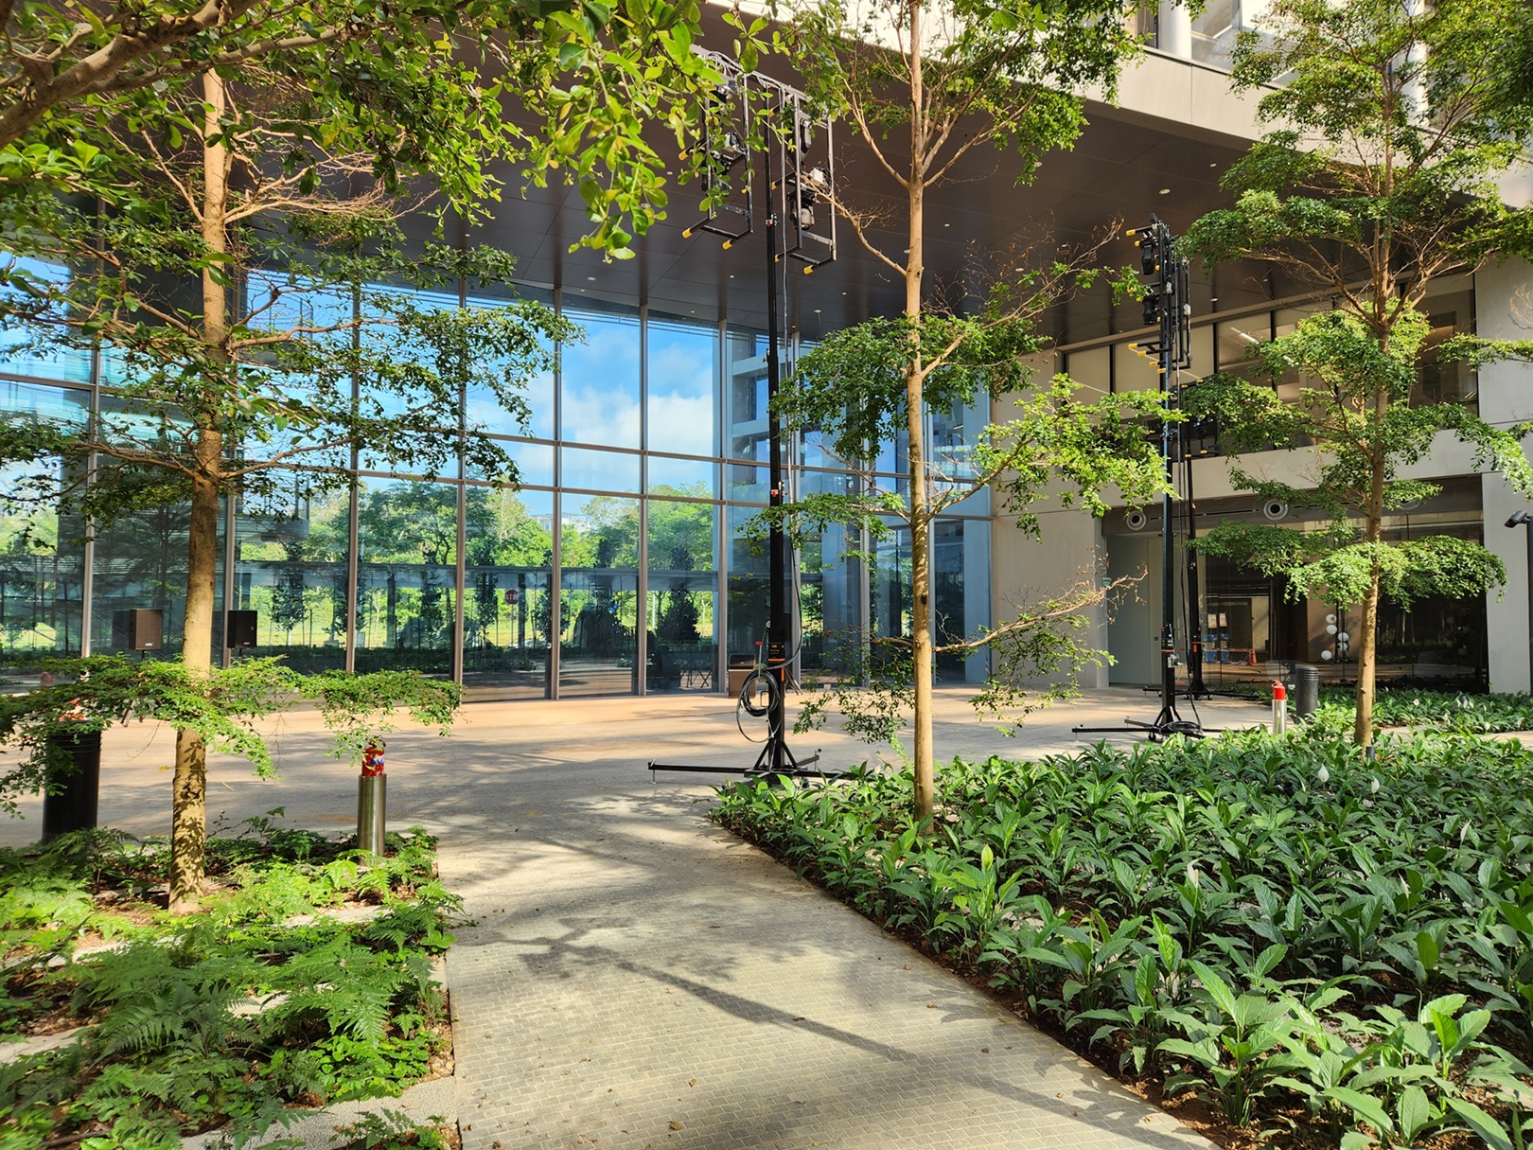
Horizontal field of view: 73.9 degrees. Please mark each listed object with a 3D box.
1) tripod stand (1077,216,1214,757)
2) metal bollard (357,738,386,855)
[{"bbox_3d":[5.283,-1.220,13.568,1.820,6.850,1.880,-2,-4,41],"label":"tripod stand"},{"bbox_3d":[-2.551,1.451,6.597,0.175,0.788,0.175,0,-3,0],"label":"metal bollard"}]

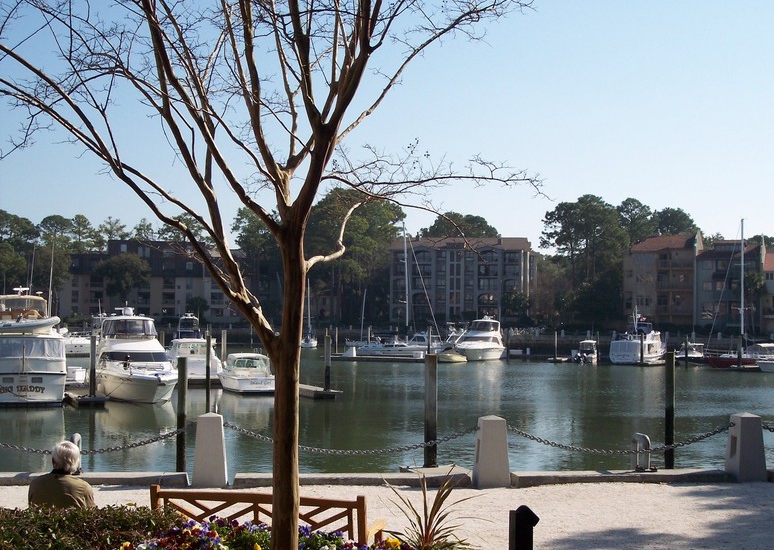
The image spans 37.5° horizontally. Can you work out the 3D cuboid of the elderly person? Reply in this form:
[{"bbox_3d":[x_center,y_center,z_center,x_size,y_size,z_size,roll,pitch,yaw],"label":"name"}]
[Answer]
[{"bbox_3d":[-2.118,1.708,7.556,0.470,1.240,0.700,1,-2,-4],"label":"elderly person"}]

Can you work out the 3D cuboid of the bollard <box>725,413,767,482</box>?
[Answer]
[{"bbox_3d":[4.678,2.248,14.854,0.400,0.890,0.400,1,-2,-12],"label":"bollard"}]

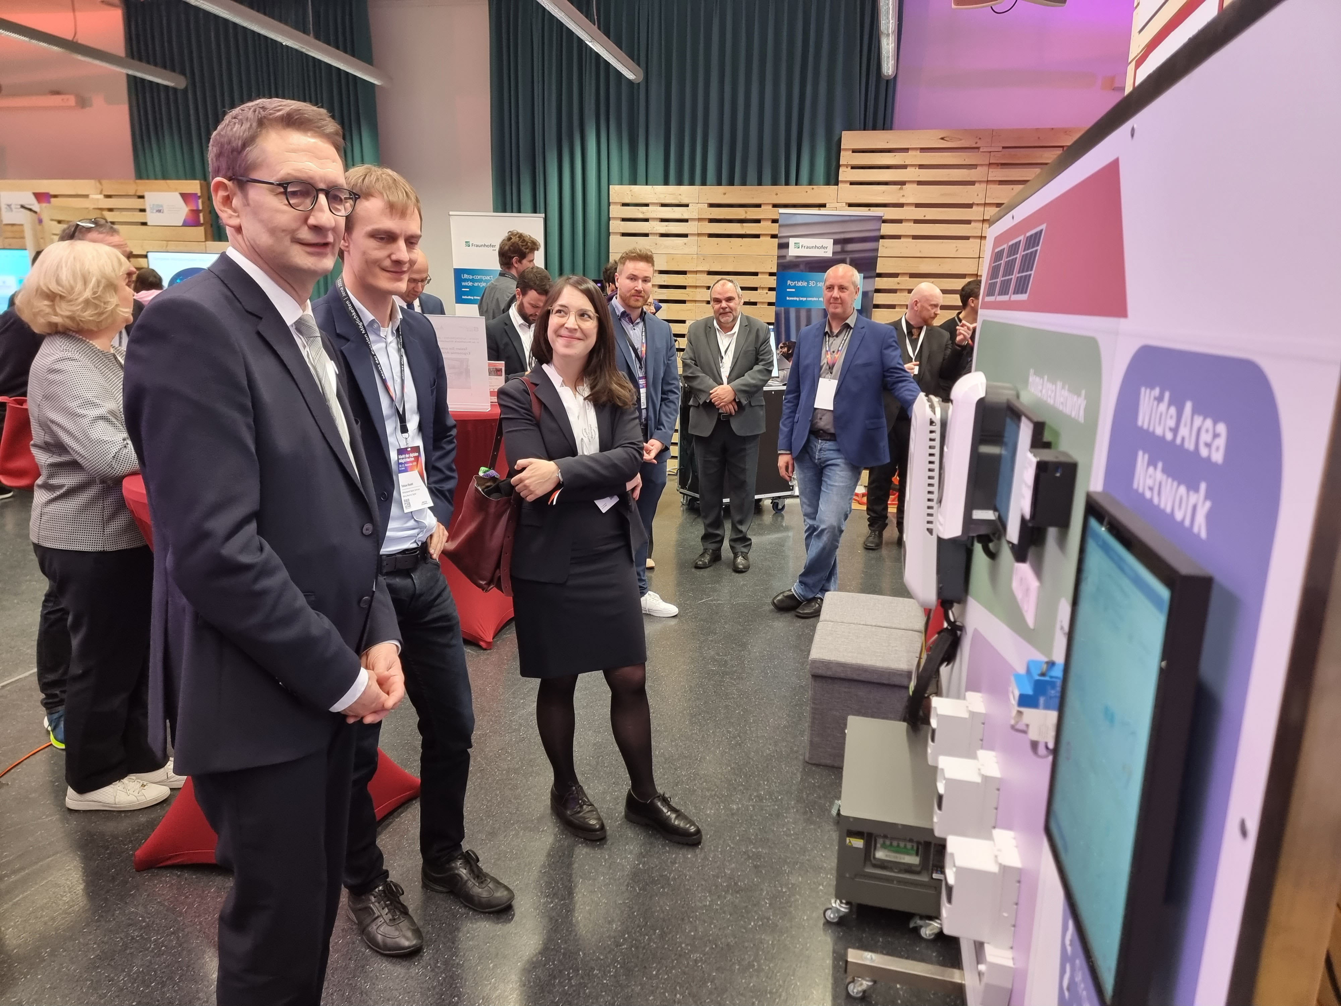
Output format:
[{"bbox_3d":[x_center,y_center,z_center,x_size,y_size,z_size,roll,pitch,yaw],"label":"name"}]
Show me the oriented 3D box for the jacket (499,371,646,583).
[{"bbox_3d":[-0.278,-0.073,2.614,0.440,0.594,0.330,-5,15,-24],"label":"jacket"}]

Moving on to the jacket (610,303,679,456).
[{"bbox_3d":[-0.167,-0.609,4.552,0.480,0.730,0.320,-2,14,-12],"label":"jacket"}]

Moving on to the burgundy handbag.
[{"bbox_3d":[-0.502,-0.050,2.600,0.180,0.602,0.300,-10,17,-39],"label":"burgundy handbag"}]

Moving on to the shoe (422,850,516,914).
[{"bbox_3d":[-0.545,0.988,2.493,0.285,0.115,0.107,6,13,20],"label":"shoe"}]

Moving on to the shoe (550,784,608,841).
[{"bbox_3d":[-0.281,0.924,2.851,0.098,0.100,0.270,-7,15,-35],"label":"shoe"}]

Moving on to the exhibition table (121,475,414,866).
[{"bbox_3d":[-1.123,0.439,2.655,0.710,1.090,0.710,4,13,12],"label":"exhibition table"}]

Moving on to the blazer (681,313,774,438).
[{"bbox_3d":[0.342,-0.754,5.525,0.560,0.740,0.340,3,12,6],"label":"blazer"}]

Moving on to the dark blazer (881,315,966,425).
[{"bbox_3d":[1.561,-0.825,5.859,0.520,0.704,0.360,2,13,5],"label":"dark blazer"}]

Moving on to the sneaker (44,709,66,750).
[{"bbox_3d":[-2.160,0.769,3.303,0.107,0.115,0.285,-10,17,-42],"label":"sneaker"}]

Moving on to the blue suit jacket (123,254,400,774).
[{"bbox_3d":[-0.632,0.001,1.534,0.390,0.800,0.500,3,13,10],"label":"blue suit jacket"}]

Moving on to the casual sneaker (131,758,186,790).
[{"bbox_3d":[-1.617,0.853,3.005,0.300,0.098,0.107,1,13,-2],"label":"casual sneaker"}]

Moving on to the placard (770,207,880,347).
[{"bbox_3d":[1.183,-1.076,7.231,0.850,2.200,0.240,-1,13,-13],"label":"placard"}]

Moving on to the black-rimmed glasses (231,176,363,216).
[{"bbox_3d":[-0.576,-0.455,1.398,0.148,0.047,0.143,8,15,25],"label":"black-rimmed glasses"}]

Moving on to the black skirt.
[{"bbox_3d":[-0.268,0.244,2.707,0.385,0.530,0.280,-5,14,-27],"label":"black skirt"}]

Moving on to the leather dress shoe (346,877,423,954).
[{"bbox_3d":[-0.728,1.014,2.354,0.107,0.115,0.288,-9,16,-41],"label":"leather dress shoe"}]

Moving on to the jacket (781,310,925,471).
[{"bbox_3d":[0.874,-0.544,4.585,0.700,0.780,0.430,6,13,20],"label":"jacket"}]

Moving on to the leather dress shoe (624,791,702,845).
[{"bbox_3d":[-0.022,0.935,2.794,0.270,0.100,0.100,10,16,33],"label":"leather dress shoe"}]

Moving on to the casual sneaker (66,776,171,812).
[{"bbox_3d":[-1.715,0.879,2.885,0.300,0.098,0.107,1,13,-1],"label":"casual sneaker"}]

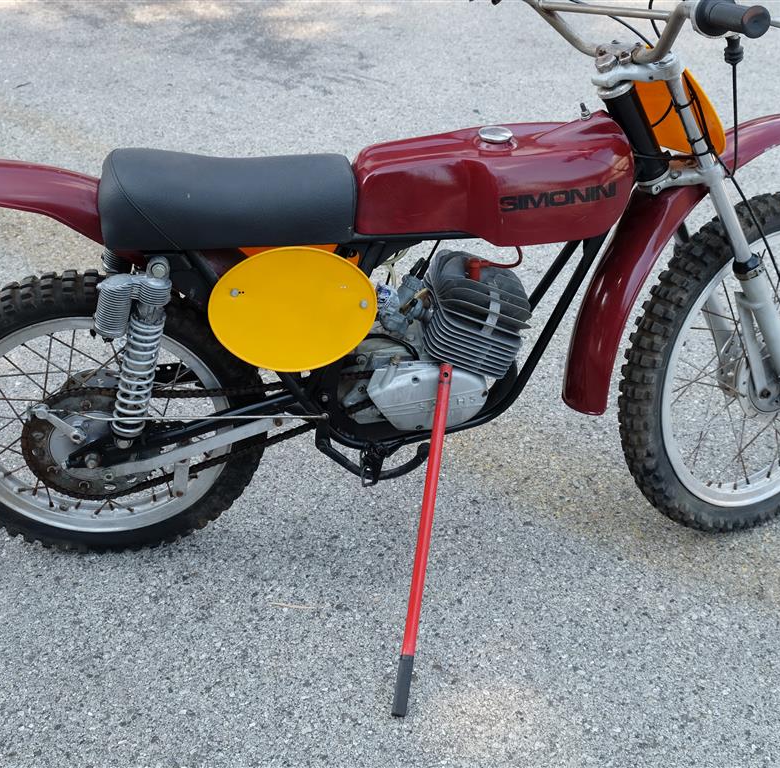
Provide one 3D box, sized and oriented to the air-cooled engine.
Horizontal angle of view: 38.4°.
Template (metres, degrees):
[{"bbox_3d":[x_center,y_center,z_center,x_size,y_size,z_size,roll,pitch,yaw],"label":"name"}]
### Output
[{"bbox_3d":[0.071,-0.100,1.994,0.335,0.287,0.220,-3,34,-11],"label":"air-cooled engine"}]

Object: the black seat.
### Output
[{"bbox_3d":[-0.259,-0.307,1.781,0.396,0.108,0.200,-3,34,-11],"label":"black seat"}]

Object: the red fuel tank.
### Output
[{"bbox_3d":[0.167,-0.356,1.845,0.458,0.183,0.230,-3,34,-11],"label":"red fuel tank"}]

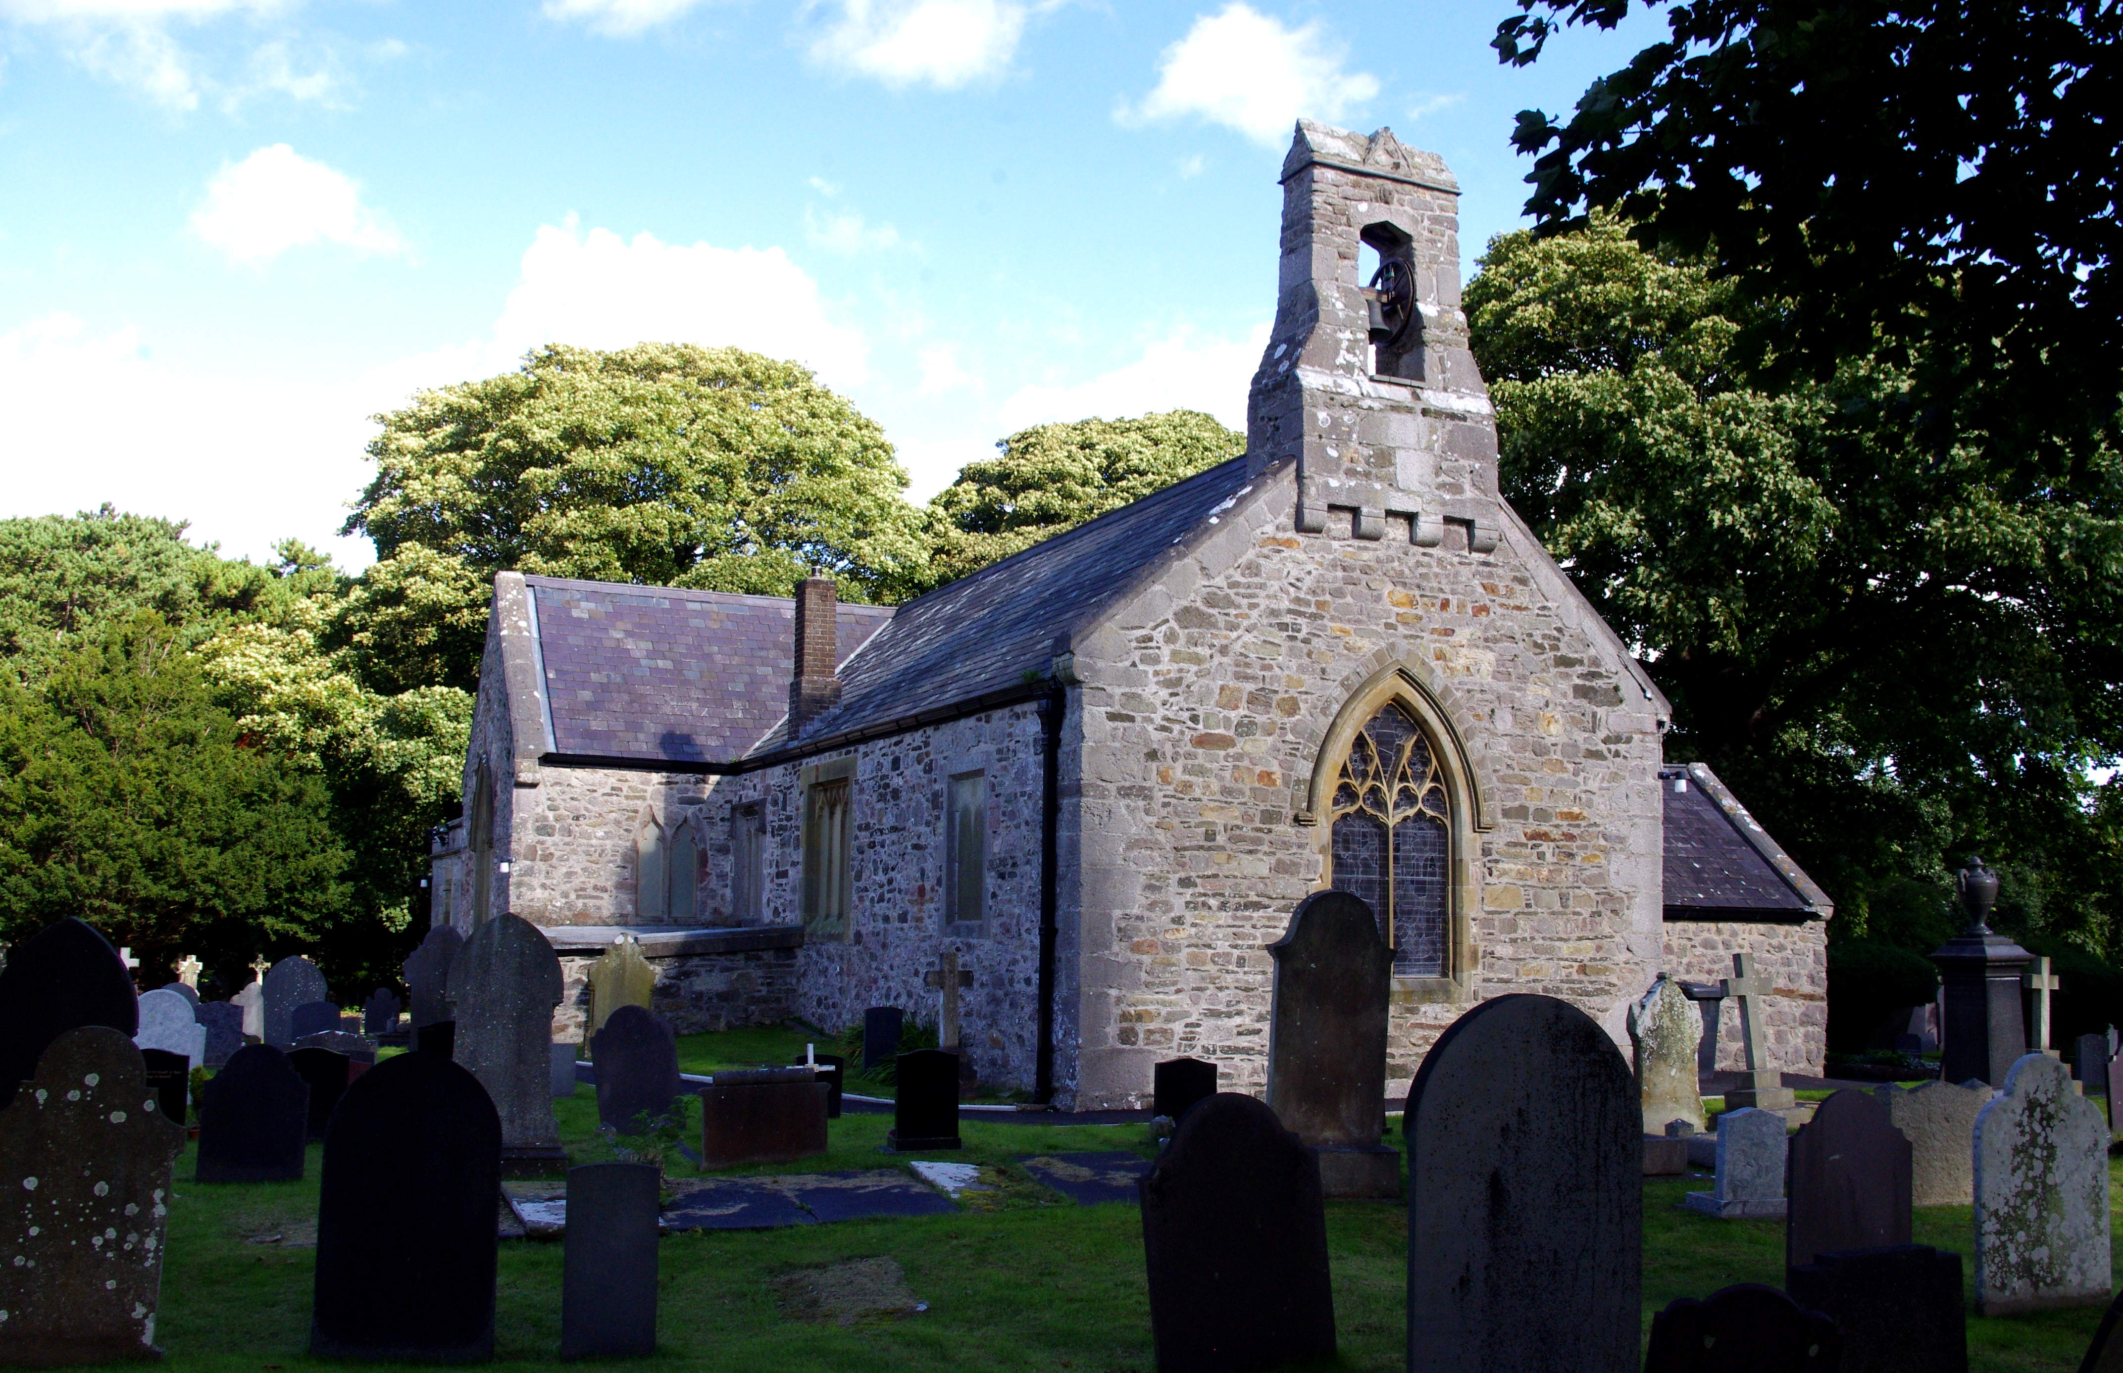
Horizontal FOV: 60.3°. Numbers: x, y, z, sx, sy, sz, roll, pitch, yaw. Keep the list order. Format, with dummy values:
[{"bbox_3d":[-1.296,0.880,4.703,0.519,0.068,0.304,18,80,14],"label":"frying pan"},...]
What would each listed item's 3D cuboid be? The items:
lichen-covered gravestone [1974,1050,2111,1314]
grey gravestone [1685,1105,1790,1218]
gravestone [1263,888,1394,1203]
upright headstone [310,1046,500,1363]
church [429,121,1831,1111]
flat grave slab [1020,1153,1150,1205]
[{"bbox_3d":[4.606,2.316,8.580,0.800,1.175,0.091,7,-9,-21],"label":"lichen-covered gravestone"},{"bbox_3d":[4.217,2.948,11.429,0.486,0.669,0.405,4,-8,-16],"label":"grey gravestone"},{"bbox_3d":[1.737,2.301,11.960,0.962,1.975,0.506,2,-8,-6],"label":"gravestone"},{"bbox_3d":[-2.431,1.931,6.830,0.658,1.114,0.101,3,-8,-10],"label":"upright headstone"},{"bbox_3d":[-1.001,0.616,30.199,14.790,10.231,24.312,5,-9,-24],"label":"church"},{"bbox_3d":[0.334,3.317,12.277,0.912,0.101,2.178,3,-8,-14],"label":"flat grave slab"}]

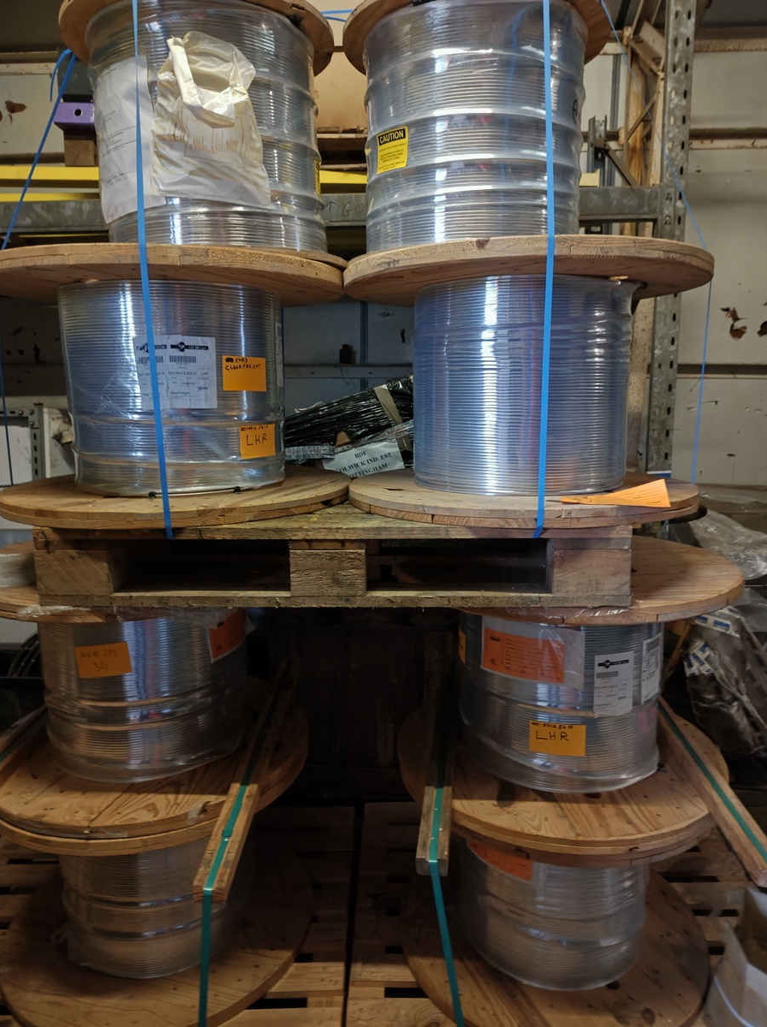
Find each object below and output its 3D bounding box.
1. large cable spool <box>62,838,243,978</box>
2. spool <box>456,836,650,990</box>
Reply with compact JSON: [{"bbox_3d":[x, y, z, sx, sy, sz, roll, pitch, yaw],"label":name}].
[{"bbox_3d":[-0.640,0.913,1.941,0.506,0.471,0.506,-1,10,0],"label":"large cable spool"},{"bbox_3d":[0.461,0.909,1.896,0.511,0.469,0.511,-1,10,0],"label":"spool"}]

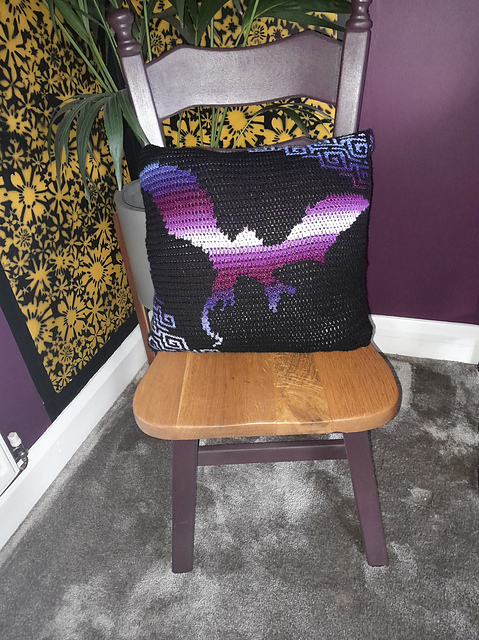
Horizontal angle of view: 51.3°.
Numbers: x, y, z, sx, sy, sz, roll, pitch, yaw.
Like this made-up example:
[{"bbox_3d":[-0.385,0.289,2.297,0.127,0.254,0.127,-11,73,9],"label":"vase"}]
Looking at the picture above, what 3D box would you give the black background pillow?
[{"bbox_3d":[0.032,-0.133,0.930,0.425,0.400,0.135,-1,12,6],"label":"black background pillow"}]

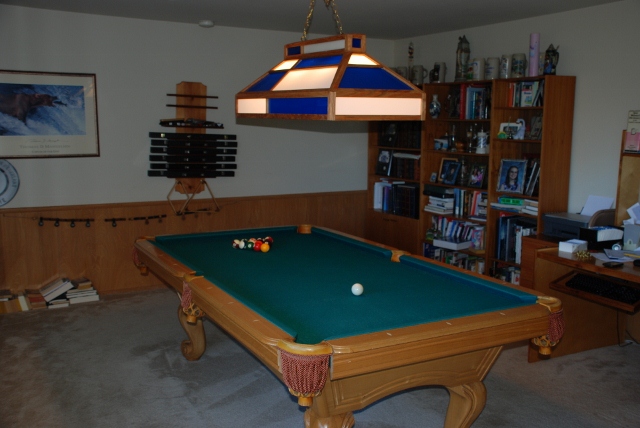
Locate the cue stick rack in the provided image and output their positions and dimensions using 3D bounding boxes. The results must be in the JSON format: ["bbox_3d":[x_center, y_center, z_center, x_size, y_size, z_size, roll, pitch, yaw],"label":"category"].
[{"bbox_3d":[-1.167,-0.602,5.893,0.822,1.210,0.130,-2,8,-31],"label":"cue stick rack"}]

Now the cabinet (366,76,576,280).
[{"bbox_3d":[1.271,-0.274,6.123,0.340,1.904,2.320,-4,9,-31],"label":"cabinet"}]

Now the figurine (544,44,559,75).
[{"bbox_3d":[1.825,-1.206,5.042,0.105,0.255,0.110,-4,9,-31],"label":"figurine"}]

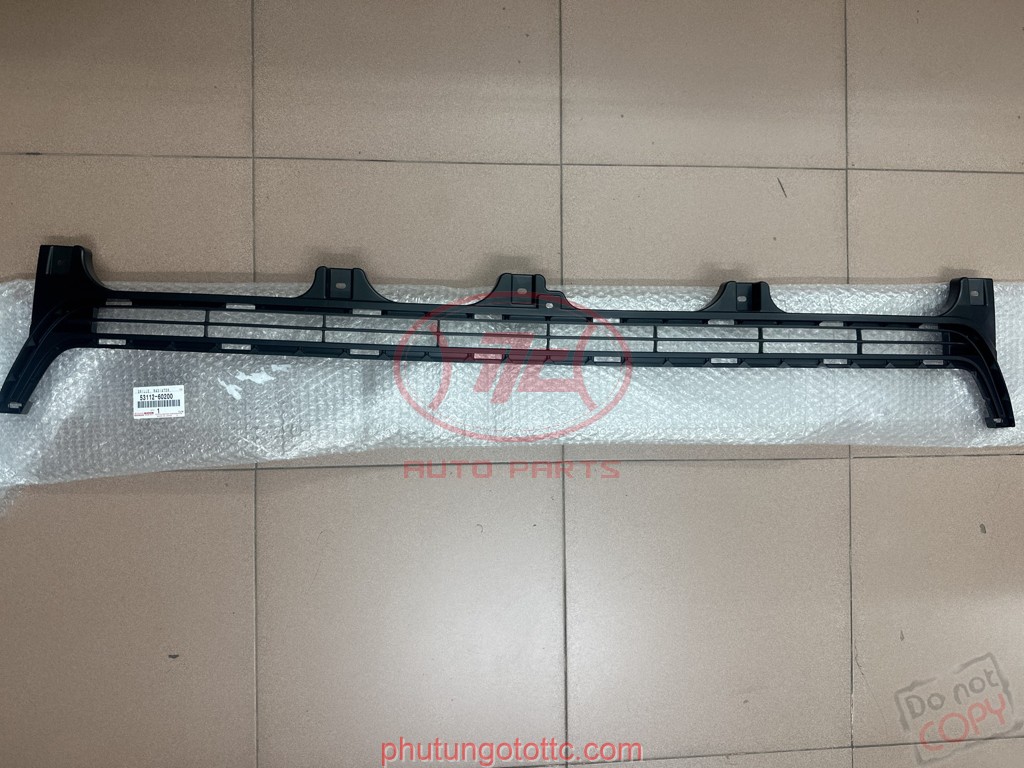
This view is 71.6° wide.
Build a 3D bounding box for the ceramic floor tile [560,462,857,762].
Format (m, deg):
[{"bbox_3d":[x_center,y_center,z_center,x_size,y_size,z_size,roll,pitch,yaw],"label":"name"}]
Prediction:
[{"bbox_3d":[0.270,0.304,0.969,0.398,0.010,0.398,0,90,-5],"label":"ceramic floor tile"}]

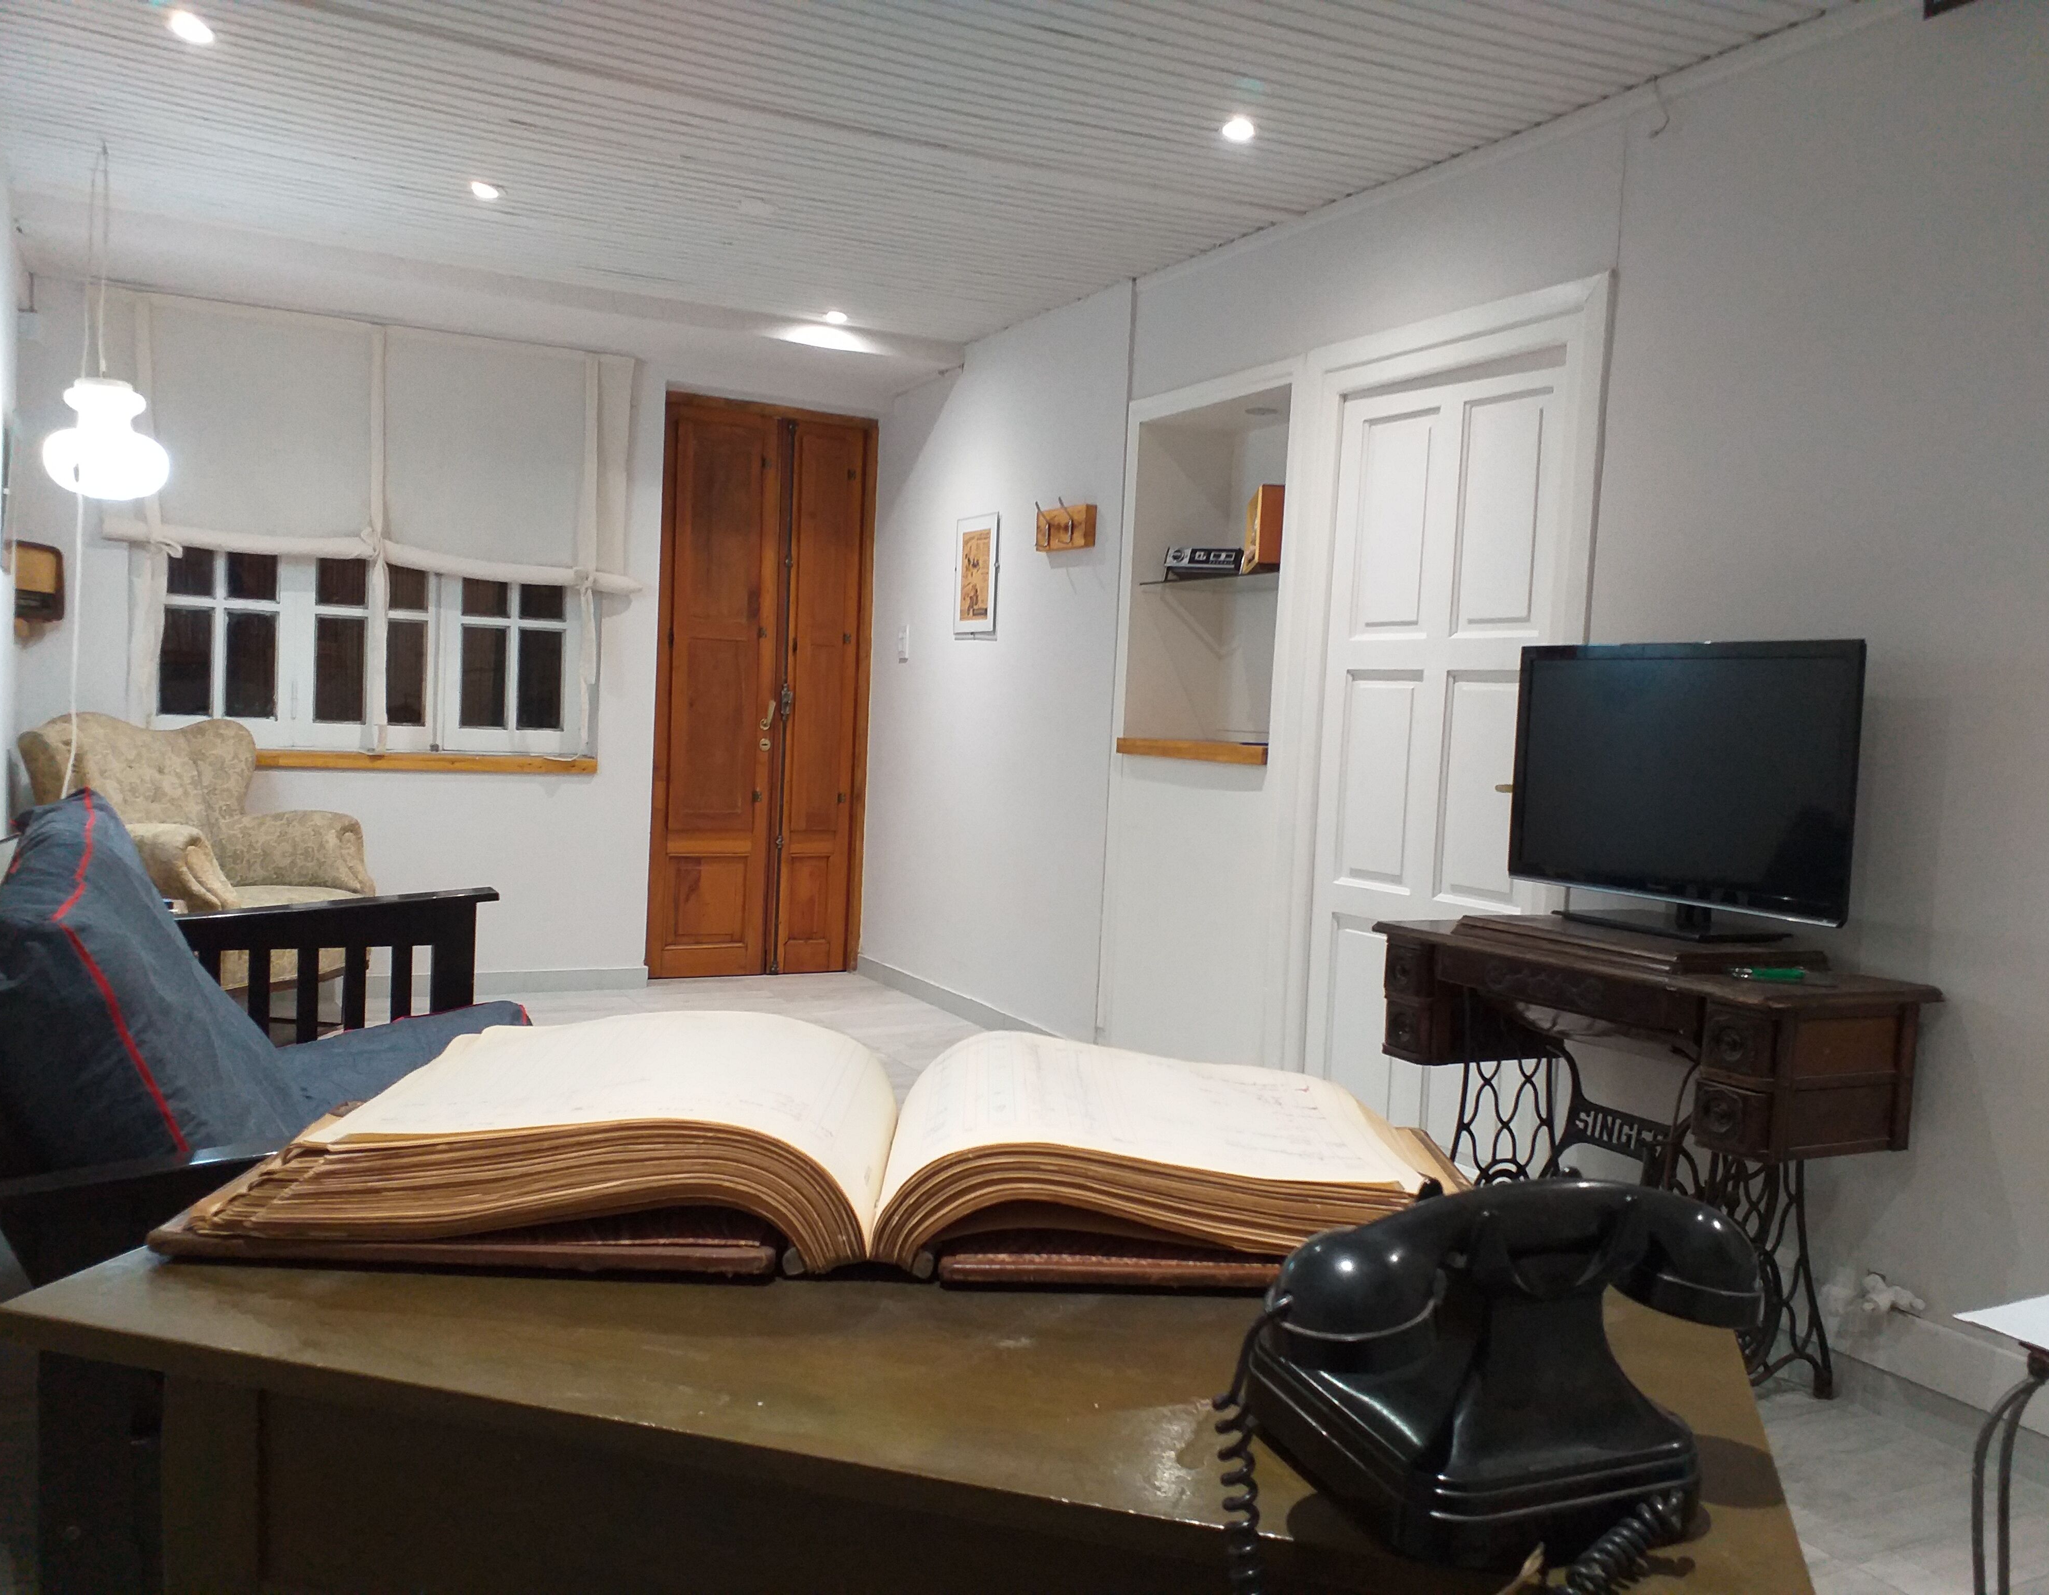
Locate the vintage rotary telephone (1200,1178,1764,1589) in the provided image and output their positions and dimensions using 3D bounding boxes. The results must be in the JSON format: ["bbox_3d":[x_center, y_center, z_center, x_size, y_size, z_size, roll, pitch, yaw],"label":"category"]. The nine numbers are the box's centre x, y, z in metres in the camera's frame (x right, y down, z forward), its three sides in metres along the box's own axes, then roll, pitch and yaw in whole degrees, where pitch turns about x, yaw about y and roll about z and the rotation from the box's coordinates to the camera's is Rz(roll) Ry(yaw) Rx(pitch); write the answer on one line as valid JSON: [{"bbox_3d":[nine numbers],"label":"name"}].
[{"bbox_3d":[0.221,0.257,0.778,0.240,0.156,0.165,2,4,-19],"label":"vintage rotary telephone"}]

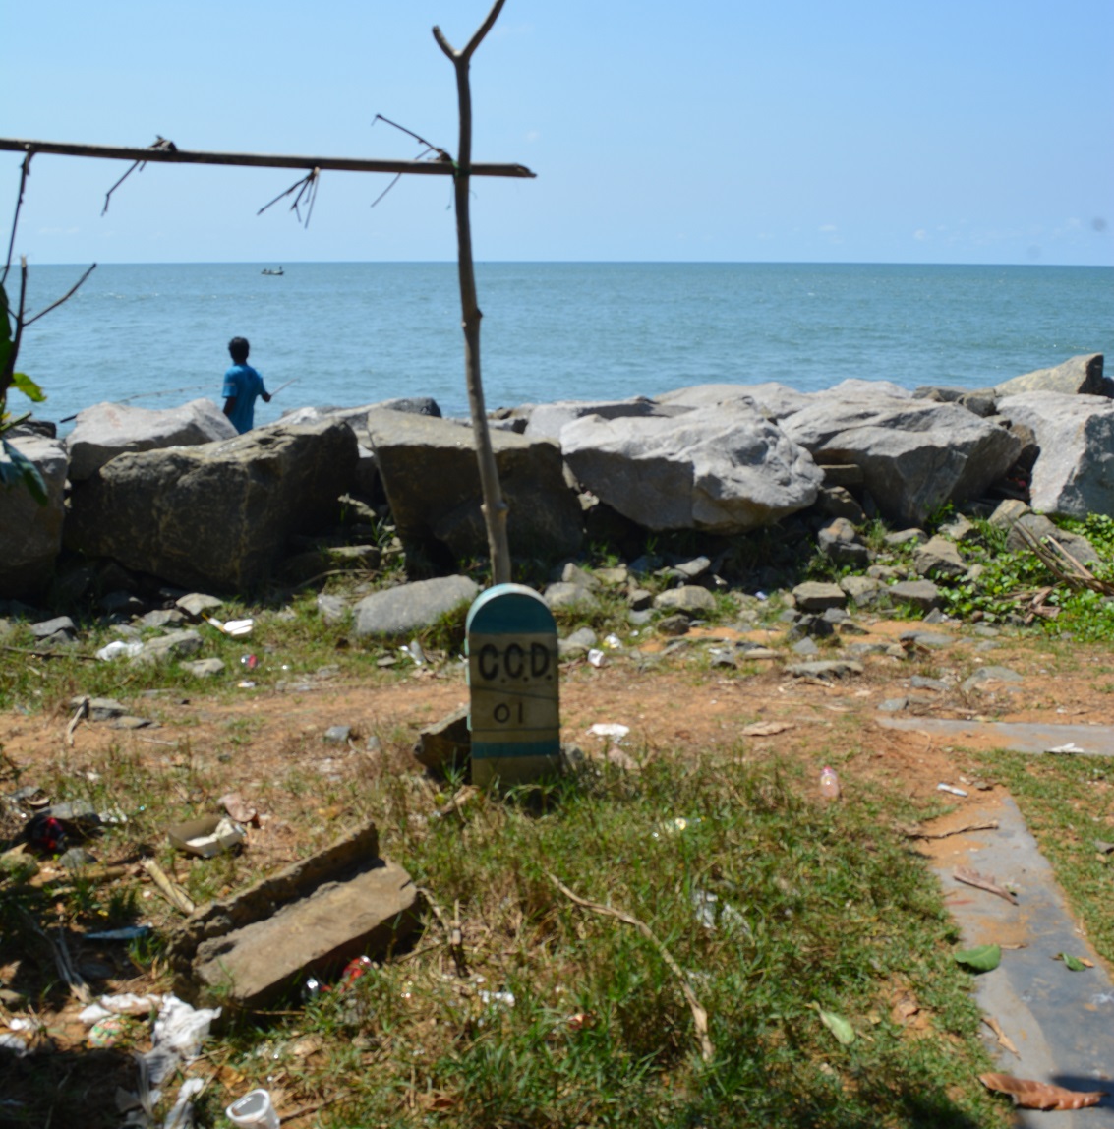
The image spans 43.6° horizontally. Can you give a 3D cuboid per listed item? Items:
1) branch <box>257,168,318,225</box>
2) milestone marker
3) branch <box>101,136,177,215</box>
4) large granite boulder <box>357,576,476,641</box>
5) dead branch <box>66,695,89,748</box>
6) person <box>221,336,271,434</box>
[{"bbox_3d":[-0.769,-1.053,3.978,0.180,0.170,0.120,0,12,0],"label":"branch"},{"bbox_3d":[-0.132,0.370,4.225,0.275,0.620,0.140,-1,12,-6],"label":"milestone marker"},{"bbox_3d":[-1.131,-1.056,3.779,0.200,0.220,0.140,0,12,0],"label":"branch"},{"bbox_3d":[-0.620,0.146,6.203,0.540,0.220,0.320,-4,13,-18],"label":"large granite boulder"},{"bbox_3d":[-1.616,0.531,4.715,0.050,0.100,0.330,-1,12,-5],"label":"dead branch"},{"bbox_3d":[-2.603,-1.111,11.834,0.450,1.620,0.360,-1,12,-3],"label":"person"}]

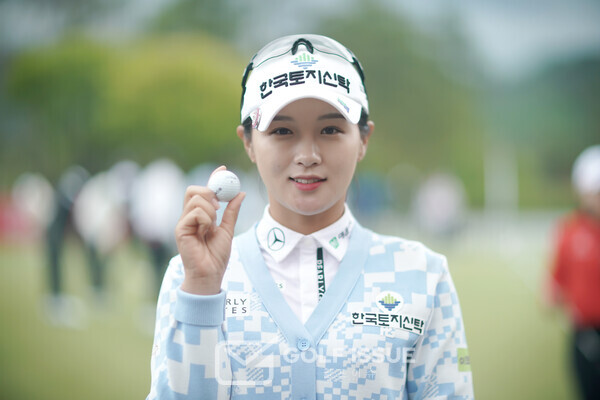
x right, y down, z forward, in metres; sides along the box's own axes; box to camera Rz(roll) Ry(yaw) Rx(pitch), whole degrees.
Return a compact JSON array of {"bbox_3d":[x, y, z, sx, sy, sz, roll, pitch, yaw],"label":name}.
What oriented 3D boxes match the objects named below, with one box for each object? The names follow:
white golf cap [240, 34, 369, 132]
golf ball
[{"bbox_3d":[0.008,-0.161,1.975,0.180,0.150,0.260,-3,3,-2],"label":"white golf cap"},{"bbox_3d":[-0.101,-0.018,1.890,0.043,0.043,0.043,0,0,0],"label":"golf ball"}]

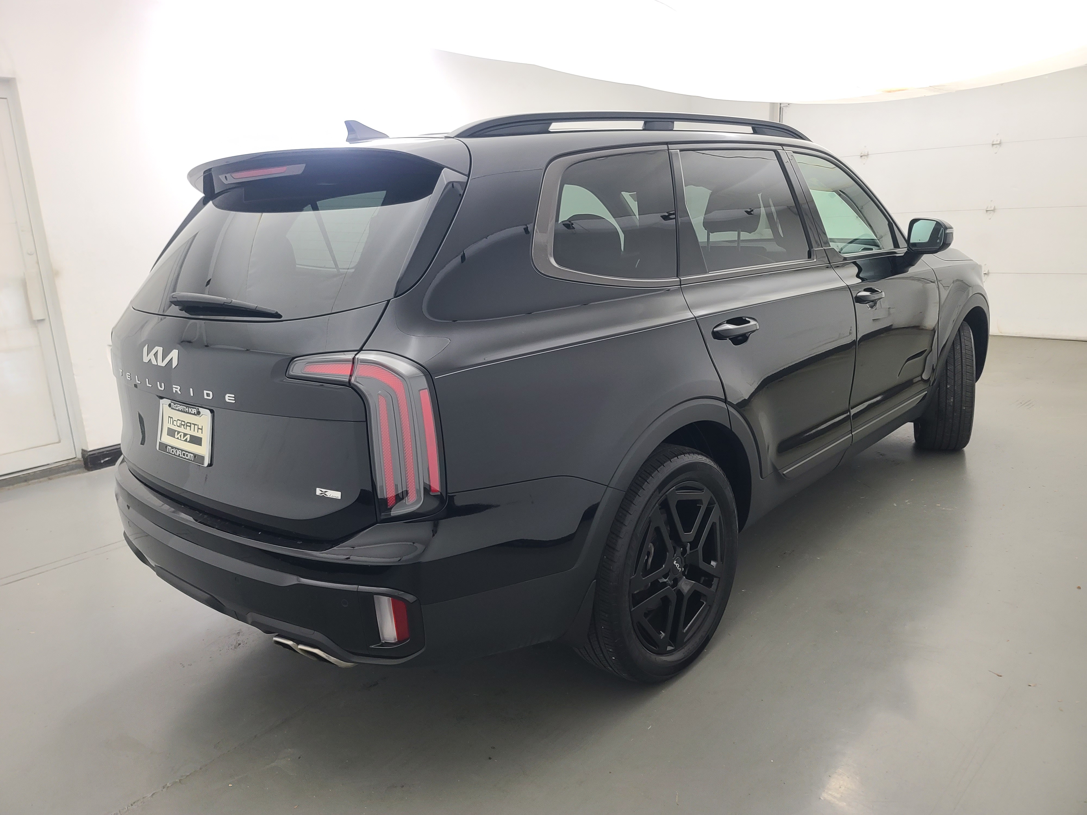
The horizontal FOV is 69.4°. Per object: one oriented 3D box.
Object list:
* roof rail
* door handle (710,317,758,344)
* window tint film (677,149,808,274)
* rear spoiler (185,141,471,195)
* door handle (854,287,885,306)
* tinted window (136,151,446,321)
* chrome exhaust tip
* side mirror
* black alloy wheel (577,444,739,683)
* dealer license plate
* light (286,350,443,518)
[{"bbox_3d":[0.467,-0.962,2.748,0.065,0.100,2.060,8,19,42],"label":"roof rail"},{"bbox_3d":[0.611,-0.245,2.499,0.058,0.068,0.250,8,17,42],"label":"door handle"},{"bbox_3d":[0.742,-0.727,2.848,0.770,0.440,0.040,-16,-2,-45],"label":"window tint film"},{"bbox_3d":[-0.770,-0.720,2.381,1.400,0.140,0.340,8,17,42],"label":"rear spoiler"},{"bbox_3d":[1.367,-0.461,3.292,0.058,0.068,0.250,8,17,42],"label":"door handle"},{"bbox_3d":[-0.867,-0.463,2.316,1.380,0.500,0.100,8,-22,42],"label":"tinted window"},{"bbox_3d":[-0.588,0.622,2.006,0.260,0.080,0.140,8,17,42],"label":"chrome exhaust tip"},{"bbox_3d":[1.821,-0.811,3.713,0.200,0.170,0.130,8,17,42],"label":"side mirror"},{"bbox_3d":[0.350,0.478,2.523,0.250,0.745,0.745,8,17,42],"label":"black alloy wheel"},{"bbox_3d":[-1.019,0.068,2.230,0.312,0.162,0.020,8,5,42],"label":"dealer license plate"},{"bbox_3d":[-0.407,0.048,1.780,0.365,0.370,0.175,8,17,42],"label":"light"}]

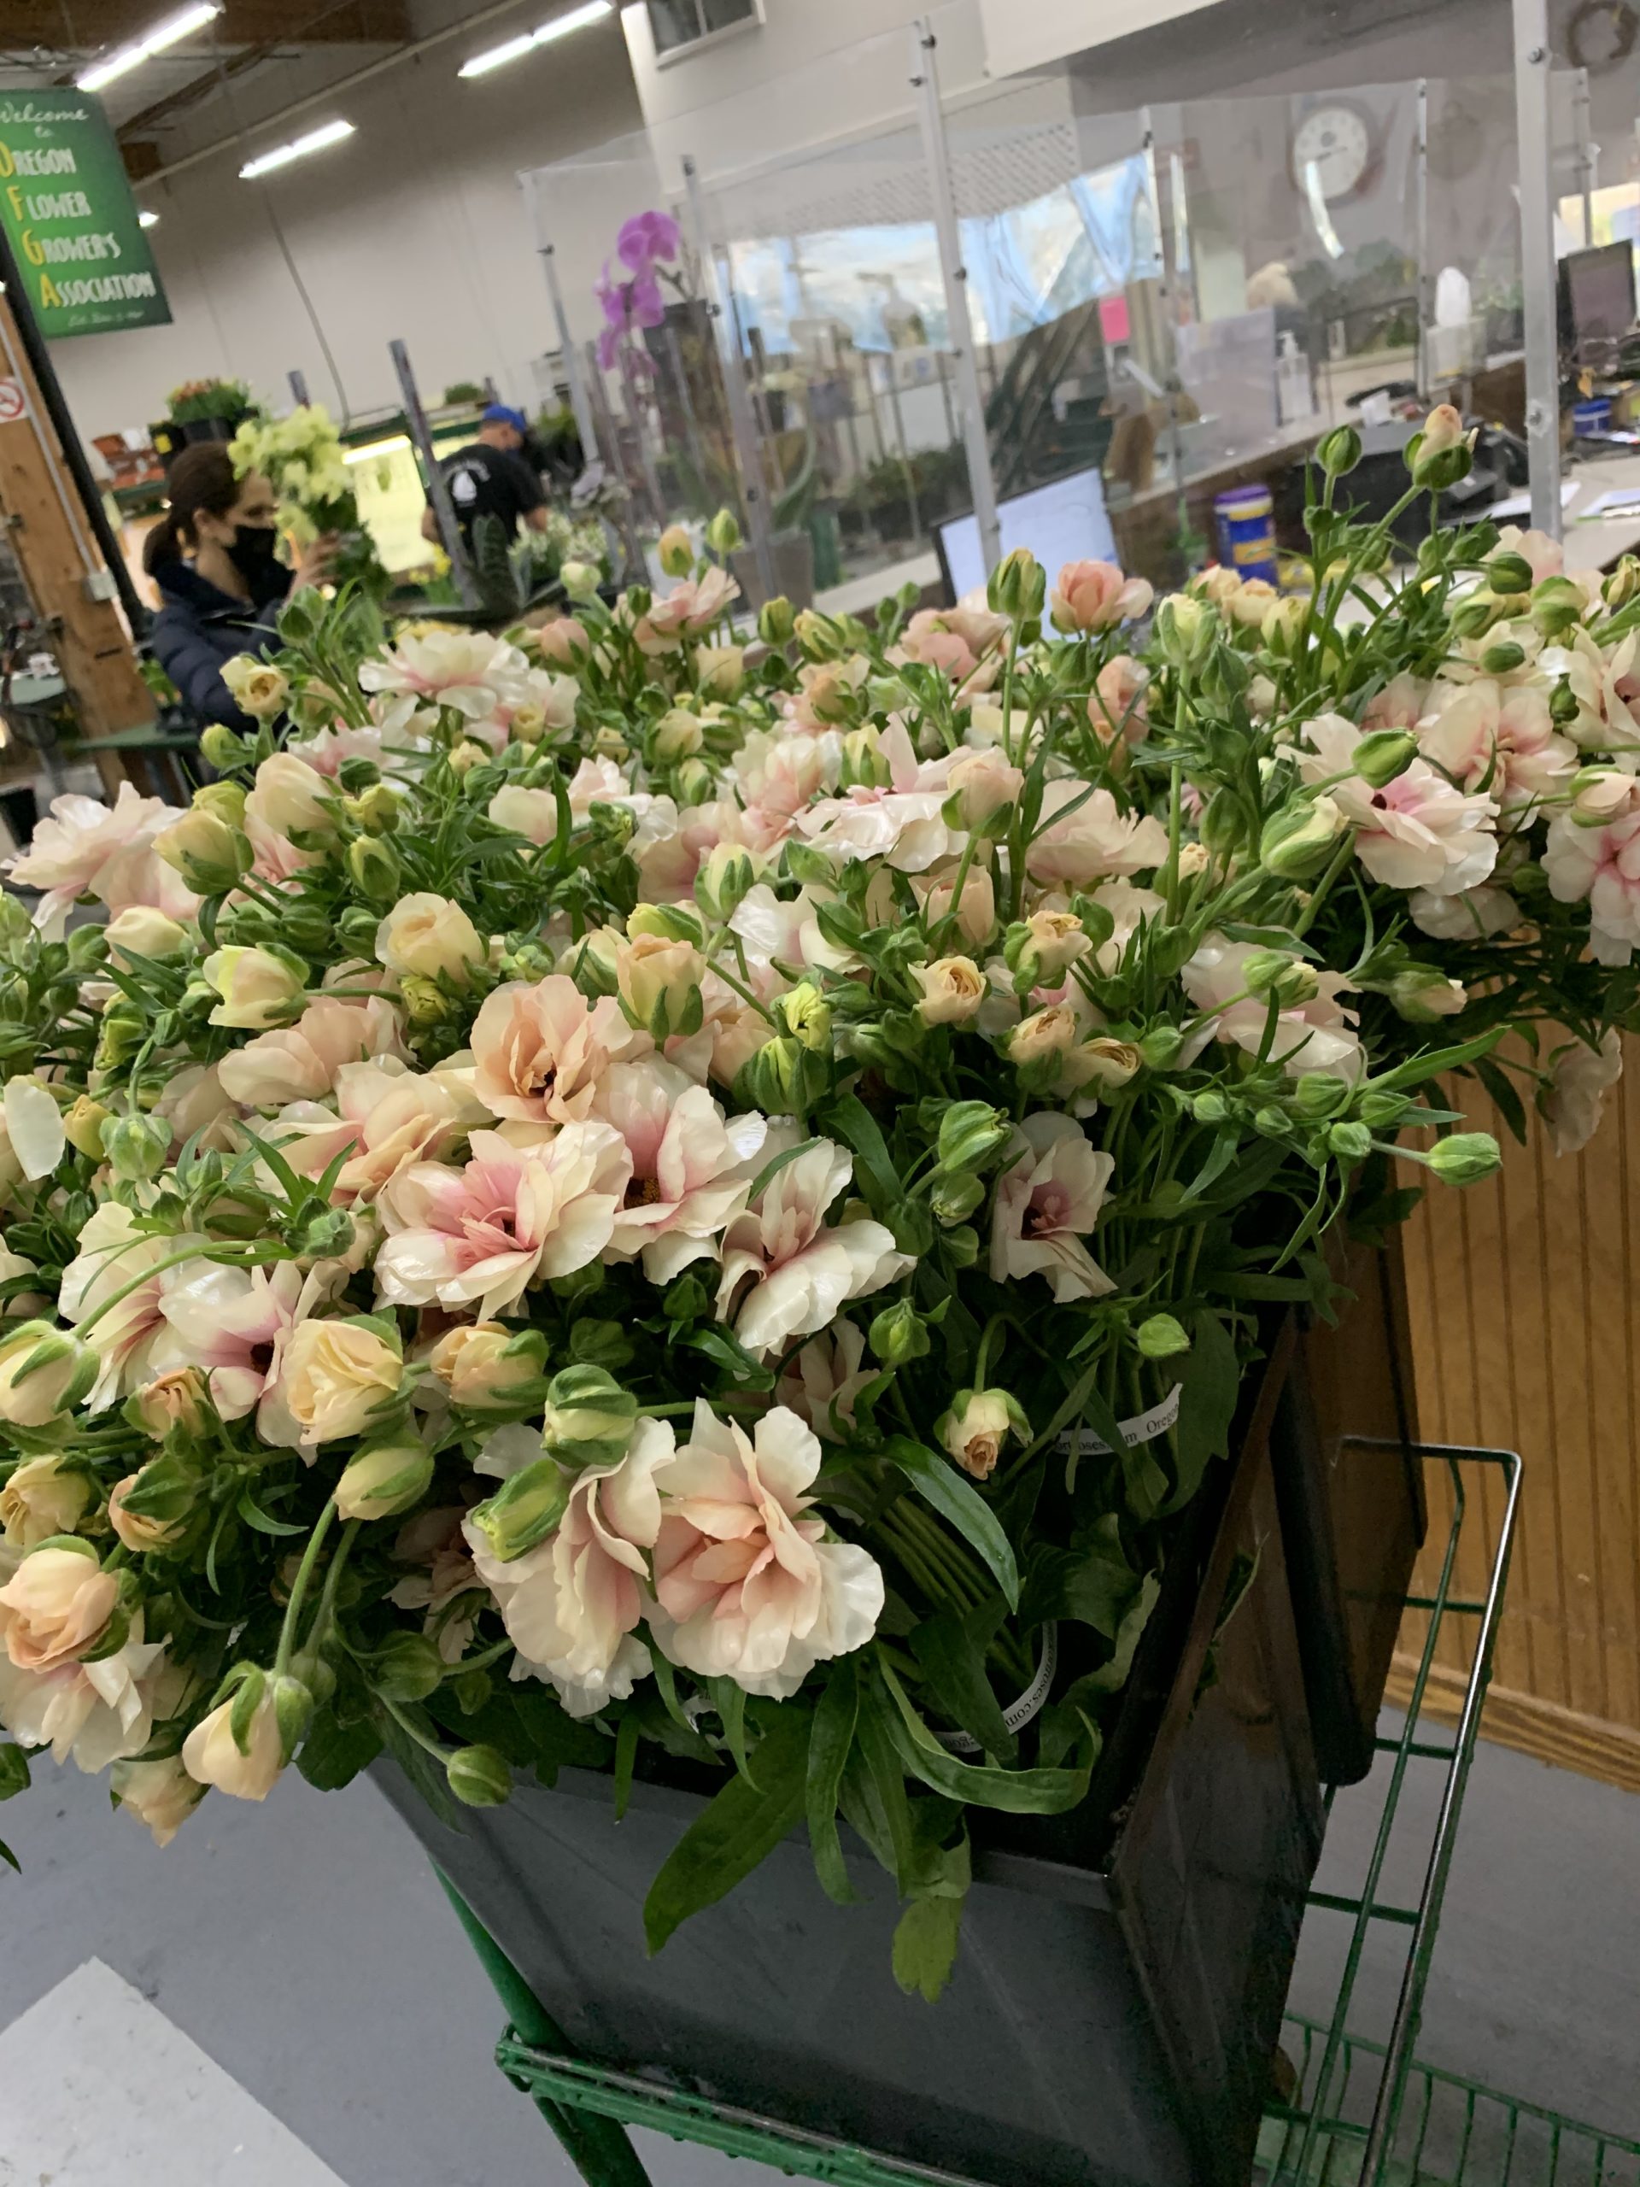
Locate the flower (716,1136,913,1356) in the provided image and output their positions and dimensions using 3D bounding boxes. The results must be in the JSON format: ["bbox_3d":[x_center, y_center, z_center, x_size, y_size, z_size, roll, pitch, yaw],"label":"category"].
[{"bbox_3d":[-0.002,0.047,0.505,0.056,0.038,0.058,-18,62,10],"label":"flower"}]

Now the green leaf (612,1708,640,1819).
[{"bbox_3d":[-0.064,0.221,0.540,0.008,0.037,0.007,9,-6,-5],"label":"green leaf"}]

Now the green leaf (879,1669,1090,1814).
[{"bbox_3d":[0.059,0.230,0.585,0.071,0.047,0.040,-9,21,8],"label":"green leaf"}]

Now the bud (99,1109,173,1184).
[{"bbox_3d":[-0.250,0.020,0.600,0.026,0.026,0.026,-7,60,0],"label":"bud"}]

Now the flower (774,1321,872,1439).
[{"bbox_3d":[0.001,0.096,0.560,0.037,0.044,0.032,-1,6,14],"label":"flower"}]

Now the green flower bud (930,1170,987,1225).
[{"bbox_3d":[0.049,0.036,0.580,0.022,0.020,0.020,-50,0,-38],"label":"green flower bud"}]

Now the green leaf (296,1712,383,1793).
[{"bbox_3d":[-0.171,0.233,0.585,0.029,0.030,0.011,-13,18,-10],"label":"green leaf"}]

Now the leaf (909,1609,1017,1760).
[{"bbox_3d":[0.050,0.205,0.570,0.024,0.056,0.012,-34,16,-17],"label":"leaf"}]

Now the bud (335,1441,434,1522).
[{"bbox_3d":[-0.130,0.116,0.490,0.028,0.024,0.024,-22,0,-9],"label":"bud"}]

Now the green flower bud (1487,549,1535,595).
[{"bbox_3d":[0.324,-0.244,0.770,0.024,0.021,0.021,16,0,21],"label":"green flower bud"}]

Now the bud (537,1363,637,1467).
[{"bbox_3d":[-0.075,0.104,0.530,0.032,0.031,0.031,-7,0,-28],"label":"bud"}]

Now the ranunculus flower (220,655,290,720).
[{"bbox_3d":[-0.262,-0.188,0.760,0.029,0.028,0.028,-18,-11,-13],"label":"ranunculus flower"}]

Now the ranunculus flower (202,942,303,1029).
[{"bbox_3d":[-0.207,-0.039,0.600,0.036,0.030,0.031,-3,18,-21],"label":"ranunculus flower"}]

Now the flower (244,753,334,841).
[{"bbox_3d":[-0.214,-0.119,0.660,0.031,0.034,0.031,-23,12,5],"label":"flower"}]

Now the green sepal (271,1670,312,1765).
[{"bbox_3d":[-0.161,0.190,0.500,0.014,0.027,0.016,-6,-3,0],"label":"green sepal"}]

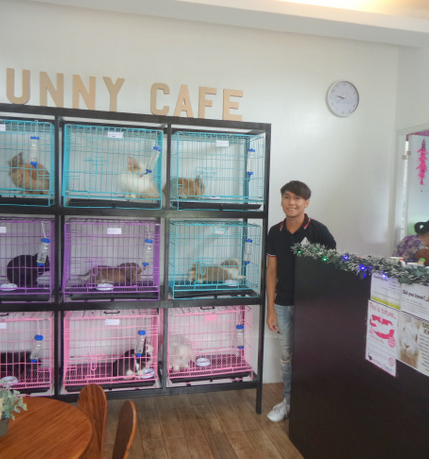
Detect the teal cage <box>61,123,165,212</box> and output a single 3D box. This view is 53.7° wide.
[{"bbox_3d":[-0.688,-0.408,2.929,0.609,0.511,0.390,1,4,-14],"label":"teal cage"}]

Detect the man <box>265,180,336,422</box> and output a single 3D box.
[{"bbox_3d":[0.602,0.503,2.978,0.480,1.666,0.300,4,4,28],"label":"man"}]

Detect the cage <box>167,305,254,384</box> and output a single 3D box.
[{"bbox_3d":[-0.056,0.816,3.148,0.609,0.511,0.390,1,4,-11],"label":"cage"}]

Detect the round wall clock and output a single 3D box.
[{"bbox_3d":[1.058,-1.075,3.485,0.297,0.297,0.040,1,4,-12],"label":"round wall clock"}]

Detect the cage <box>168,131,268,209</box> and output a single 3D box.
[{"bbox_3d":[0.002,-0.396,3.070,0.609,0.511,0.390,1,4,-15],"label":"cage"}]

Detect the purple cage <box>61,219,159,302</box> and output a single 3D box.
[{"bbox_3d":[-0.711,0.209,2.990,0.609,0.511,0.390,1,4,-13],"label":"purple cage"}]

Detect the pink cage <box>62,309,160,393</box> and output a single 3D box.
[{"bbox_3d":[-0.727,0.824,3.029,0.609,0.511,0.390,1,4,-13],"label":"pink cage"}]

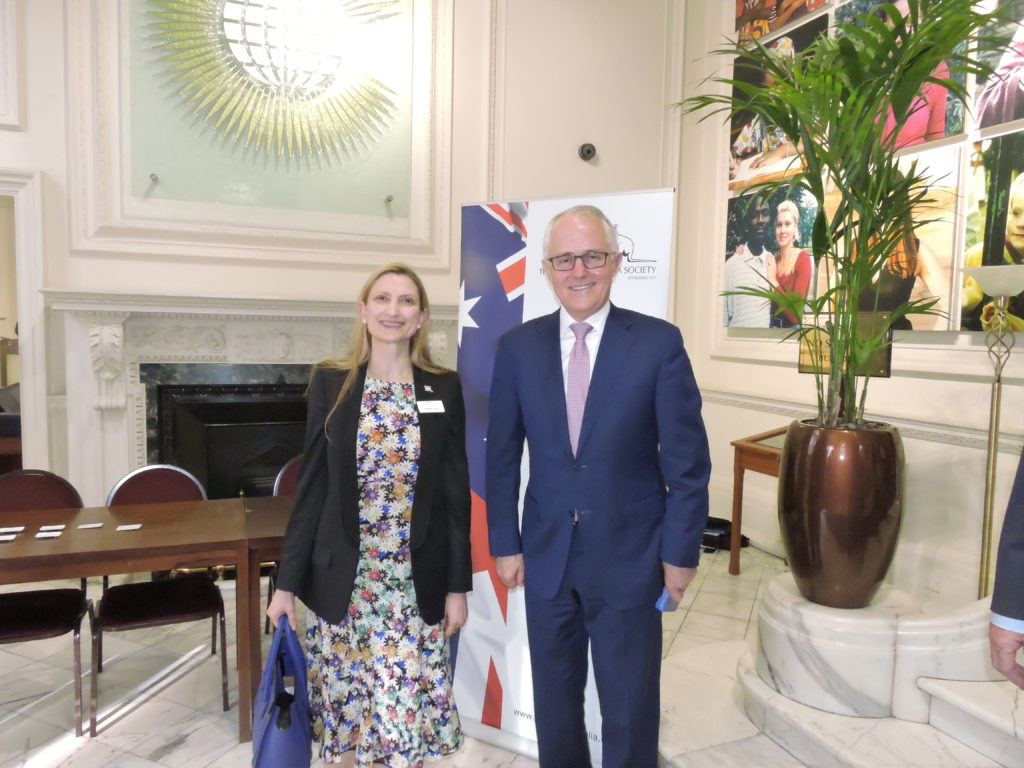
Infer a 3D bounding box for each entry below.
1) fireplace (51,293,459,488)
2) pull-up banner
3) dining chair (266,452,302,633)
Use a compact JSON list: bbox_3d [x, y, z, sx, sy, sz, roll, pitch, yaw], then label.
[{"bbox_3d":[-1.452,0.327,4.457,2.491,1.699,0.340,0,4,-19],"label":"fireplace"},{"bbox_3d":[0.133,0.346,2.526,0.820,2.000,0.150,4,5,28],"label":"pull-up banner"},{"bbox_3d":[-0.858,0.812,3.333,0.465,0.895,0.575,-1,5,-26],"label":"dining chair"}]

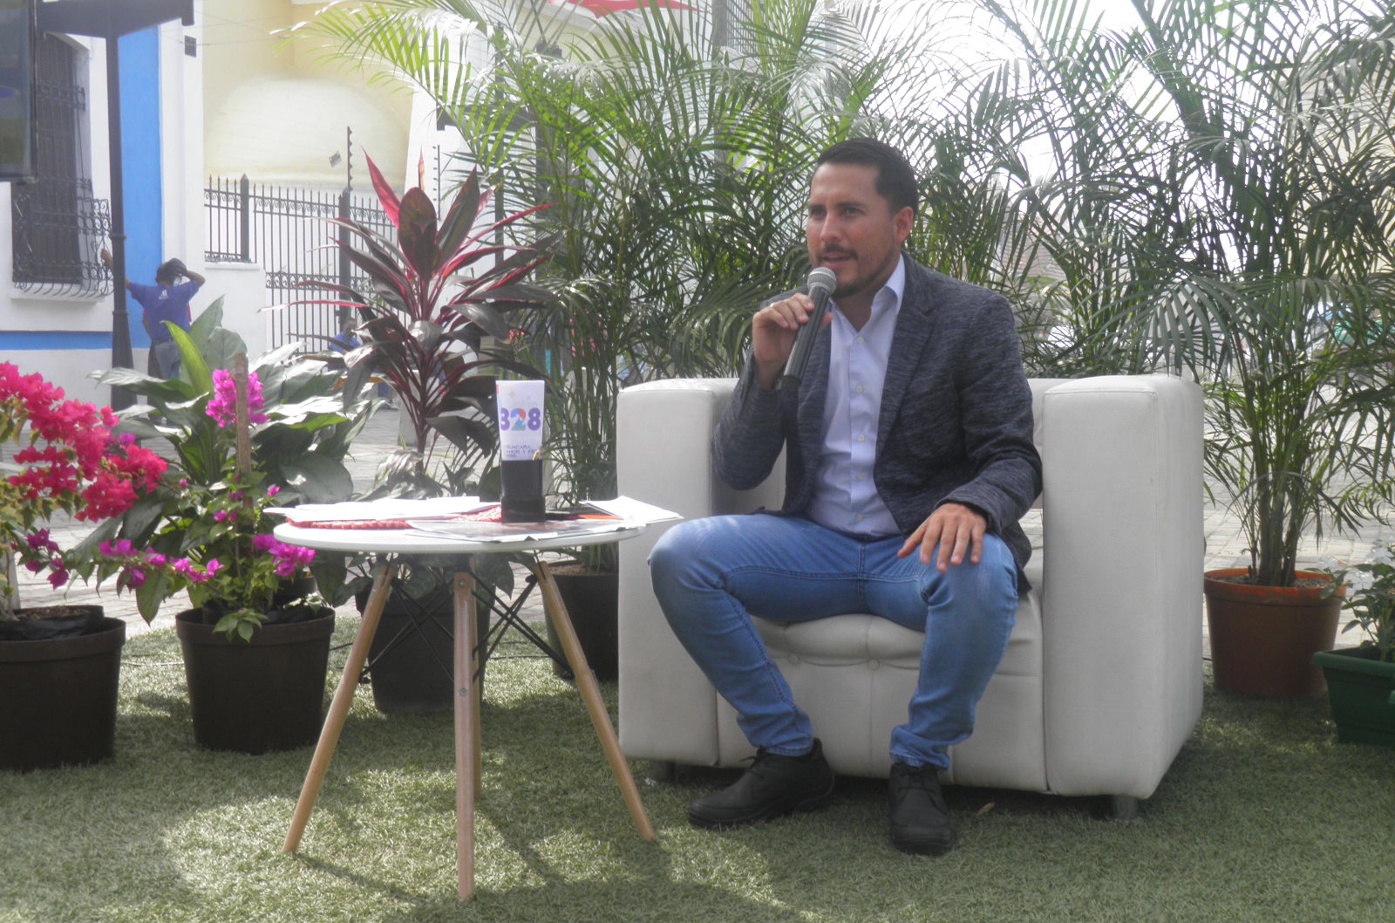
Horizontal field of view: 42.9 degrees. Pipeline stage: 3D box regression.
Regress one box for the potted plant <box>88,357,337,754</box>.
[{"bbox_3d":[-1.006,0.176,3.678,0.520,0.790,0.470,-1,4,-14],"label":"potted plant"}]

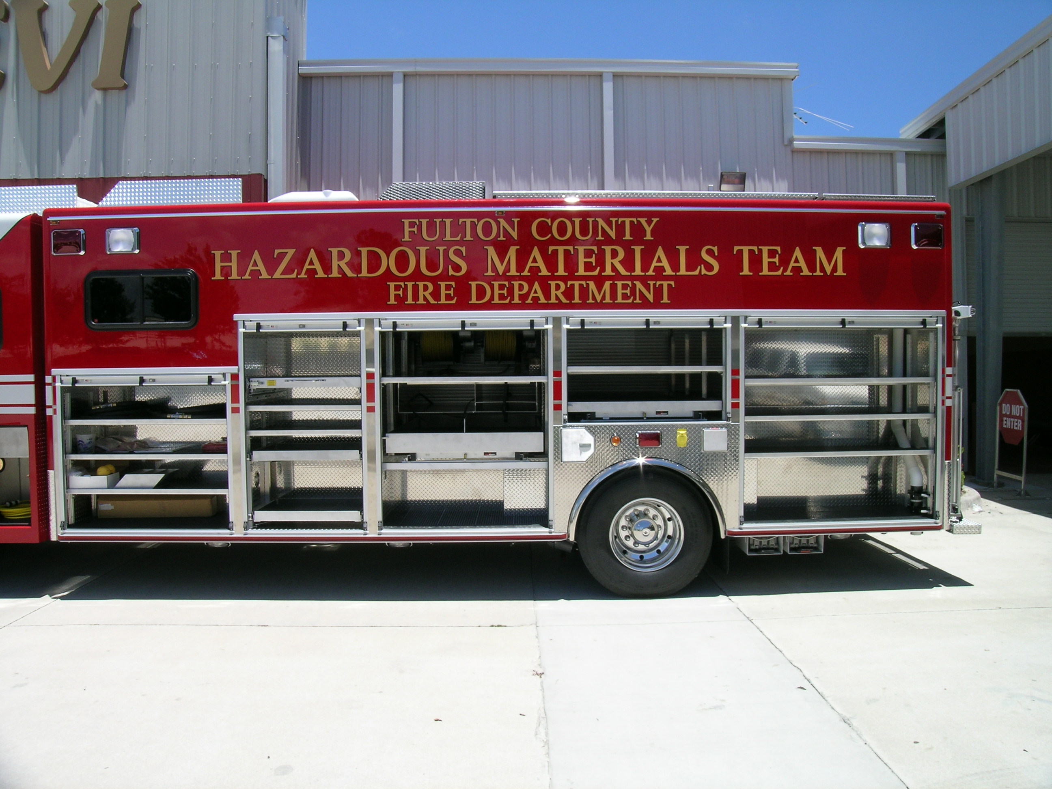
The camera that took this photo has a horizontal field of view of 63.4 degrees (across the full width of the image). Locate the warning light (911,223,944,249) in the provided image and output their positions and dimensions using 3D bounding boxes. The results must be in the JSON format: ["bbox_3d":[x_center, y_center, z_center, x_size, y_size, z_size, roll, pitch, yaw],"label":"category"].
[{"bbox_3d":[3.141,-1.239,6.694,0.254,0.199,0.070,-1,1,-2],"label":"warning light"}]

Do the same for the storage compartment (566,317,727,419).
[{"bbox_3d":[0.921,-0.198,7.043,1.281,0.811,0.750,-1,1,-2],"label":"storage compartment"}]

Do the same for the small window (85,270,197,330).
[{"bbox_3d":[-2.946,-0.721,6.548,0.852,0.465,0.060,-1,1,-2],"label":"small window"}]

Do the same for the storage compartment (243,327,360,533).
[{"bbox_3d":[-1.740,0.243,6.941,0.937,1.576,0.680,-1,1,-2],"label":"storage compartment"}]

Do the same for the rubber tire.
[{"bbox_3d":[0.945,1.089,6.914,1.083,1.044,0.290,-1,1,-2],"label":"rubber tire"}]

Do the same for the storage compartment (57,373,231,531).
[{"bbox_3d":[-2.949,0.441,6.910,1.316,1.220,0.680,-1,1,-2],"label":"storage compartment"}]

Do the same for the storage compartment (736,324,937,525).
[{"bbox_3d":[2.483,0.212,7.064,1.576,1.612,0.680,-1,1,-2],"label":"storage compartment"}]

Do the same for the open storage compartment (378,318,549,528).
[{"bbox_3d":[-0.492,0.222,6.987,1.344,1.643,0.700,-1,1,-2],"label":"open storage compartment"}]

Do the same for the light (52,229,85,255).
[{"bbox_3d":[-3.477,-1.156,6.502,0.252,0.199,0.070,-1,1,-2],"label":"light"}]

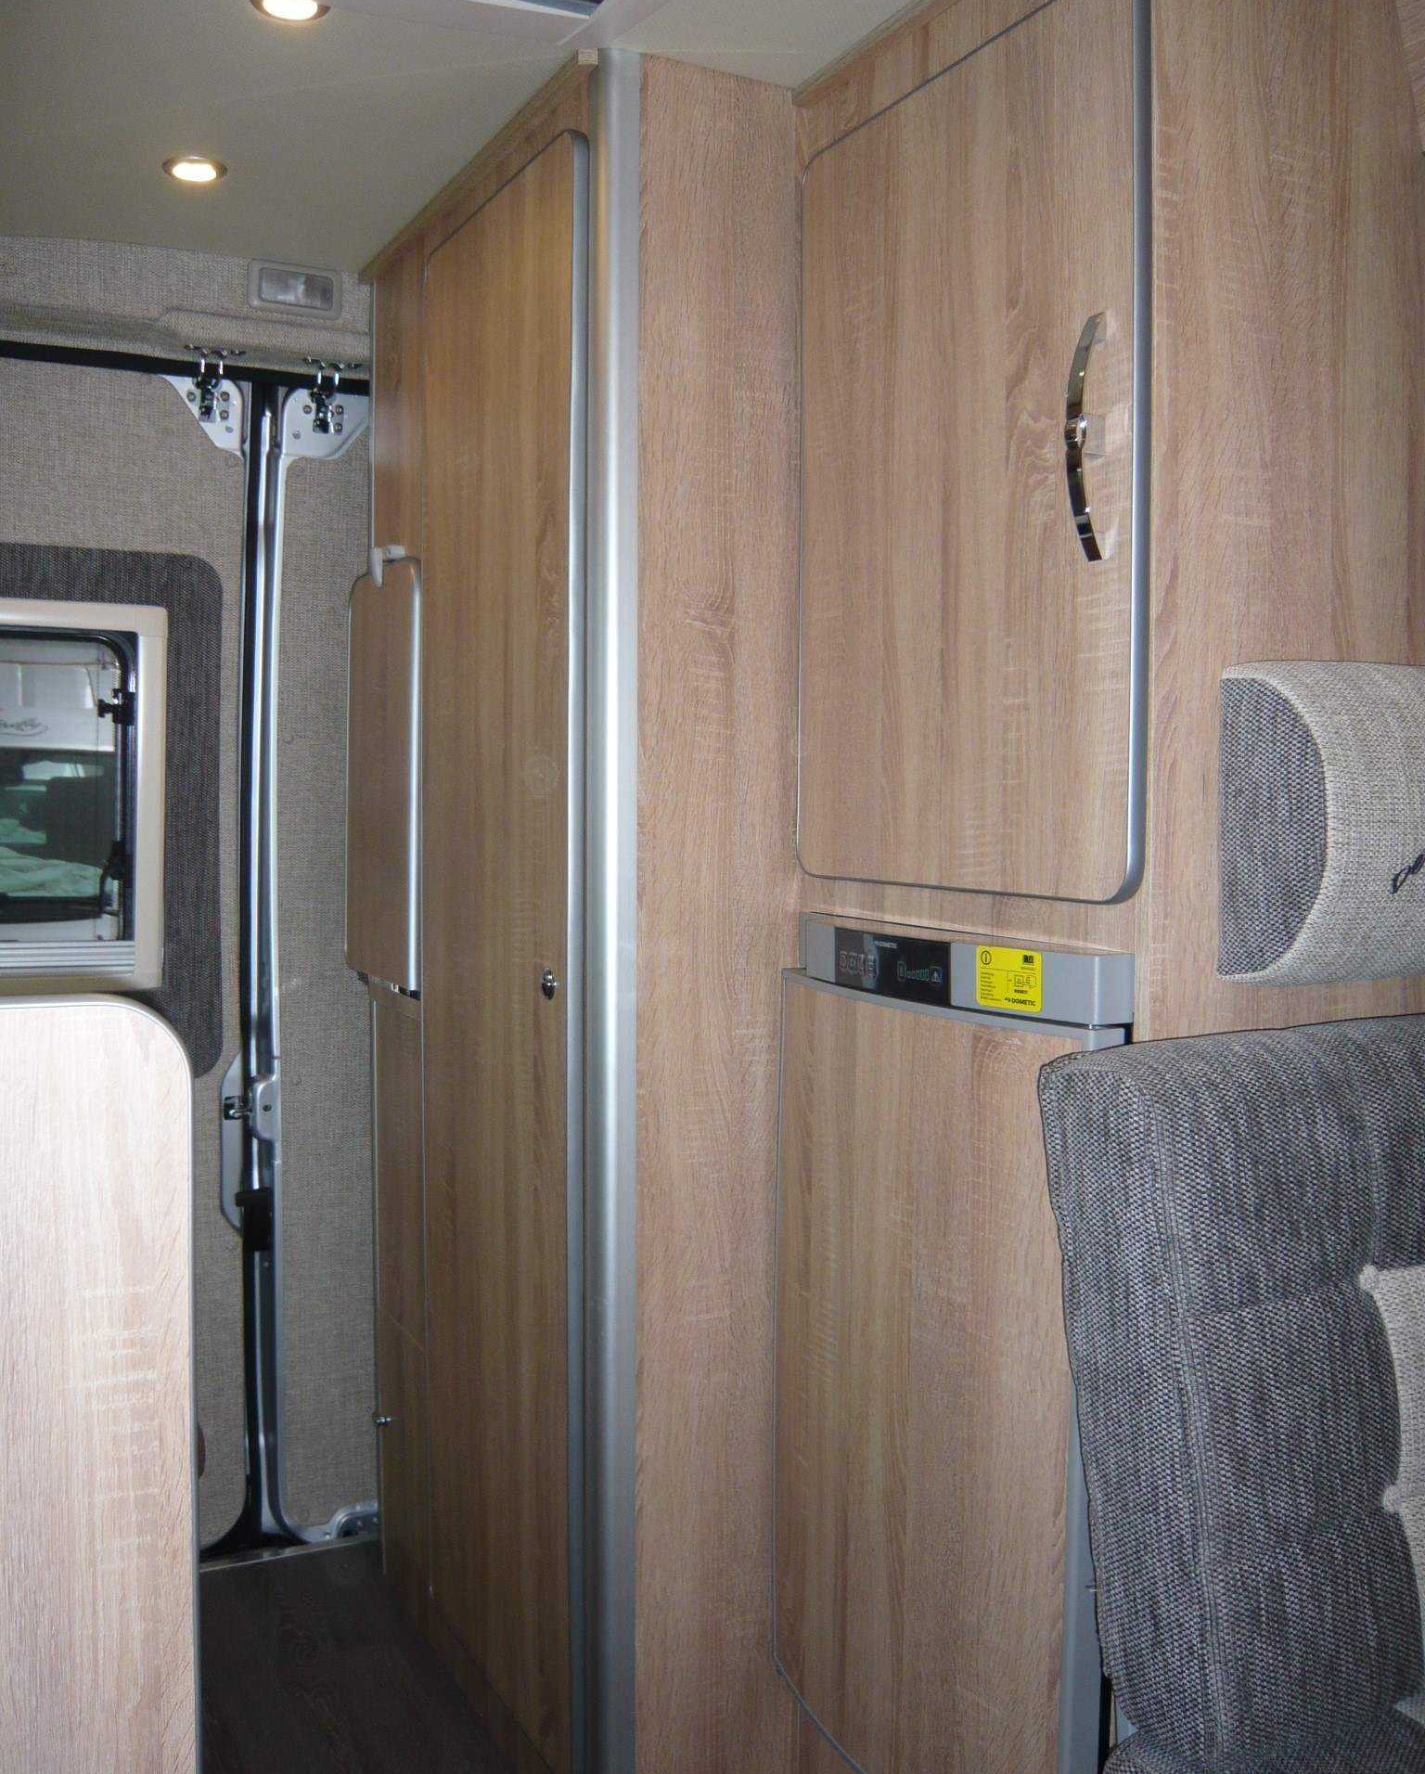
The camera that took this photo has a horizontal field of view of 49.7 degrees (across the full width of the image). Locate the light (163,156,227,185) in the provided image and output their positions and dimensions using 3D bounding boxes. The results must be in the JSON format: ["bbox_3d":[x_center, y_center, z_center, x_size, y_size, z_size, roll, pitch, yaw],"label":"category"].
[{"bbox_3d":[-0.615,-0.850,1.831,0.075,0.023,0.075,-2,4,-29],"label":"light"}]

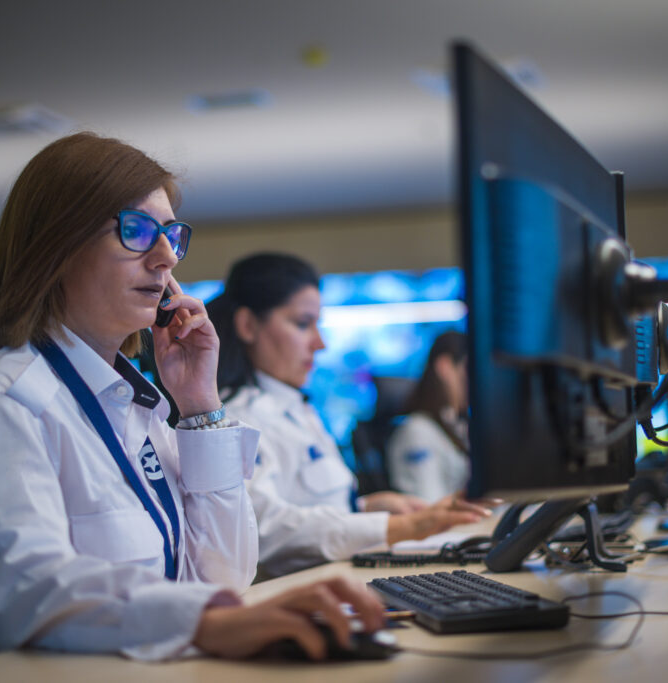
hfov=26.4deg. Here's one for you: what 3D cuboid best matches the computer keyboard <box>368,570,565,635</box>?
[{"bbox_3d":[0.144,0.303,1.696,0.142,0.033,0.447,0,-5,-9],"label":"computer keyboard"}]

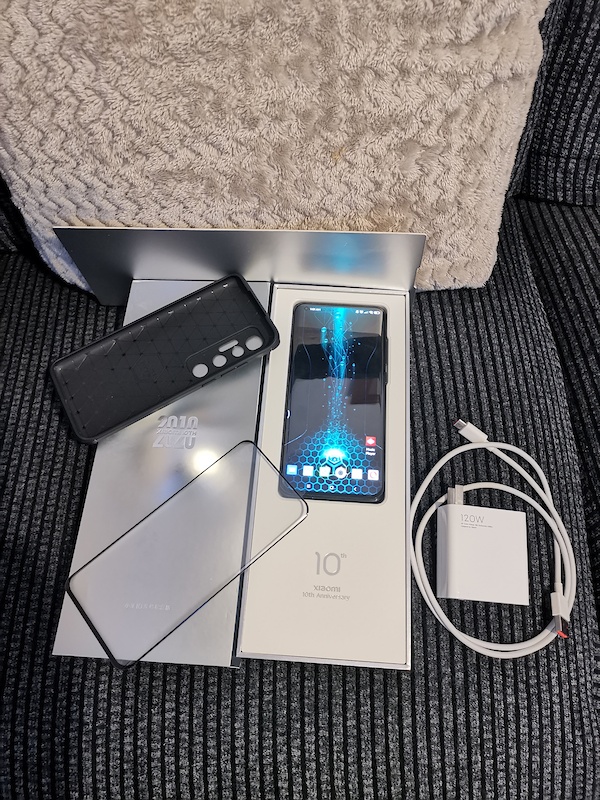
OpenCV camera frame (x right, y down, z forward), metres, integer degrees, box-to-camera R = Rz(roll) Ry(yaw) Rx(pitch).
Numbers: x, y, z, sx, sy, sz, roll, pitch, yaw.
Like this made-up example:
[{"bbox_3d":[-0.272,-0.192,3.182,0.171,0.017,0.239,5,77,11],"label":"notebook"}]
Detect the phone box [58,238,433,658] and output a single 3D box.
[{"bbox_3d":[-0.054,0.029,0.441,0.277,0.102,0.299,3,66,3],"label":"phone box"}]

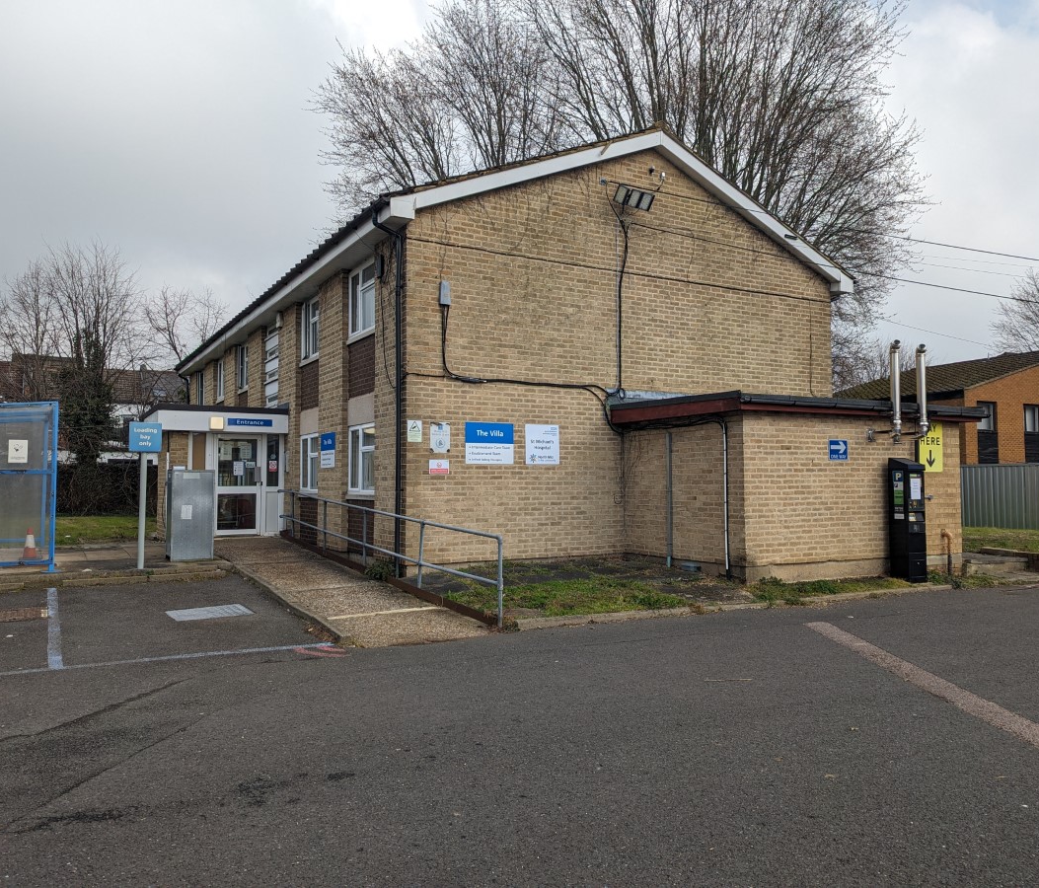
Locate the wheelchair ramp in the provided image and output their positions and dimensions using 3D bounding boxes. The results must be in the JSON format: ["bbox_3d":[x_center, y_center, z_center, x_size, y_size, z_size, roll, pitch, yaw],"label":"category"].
[{"bbox_3d":[-3.056,1.832,11.712,1.520,0.470,8.800,1,-3,-30],"label":"wheelchair ramp"}]

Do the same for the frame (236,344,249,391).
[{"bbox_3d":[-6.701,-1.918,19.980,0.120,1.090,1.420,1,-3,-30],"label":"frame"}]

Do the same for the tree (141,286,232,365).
[{"bbox_3d":[-13.442,-1.888,33.000,3.800,9.100,3.700,1,-3,-22],"label":"tree"}]

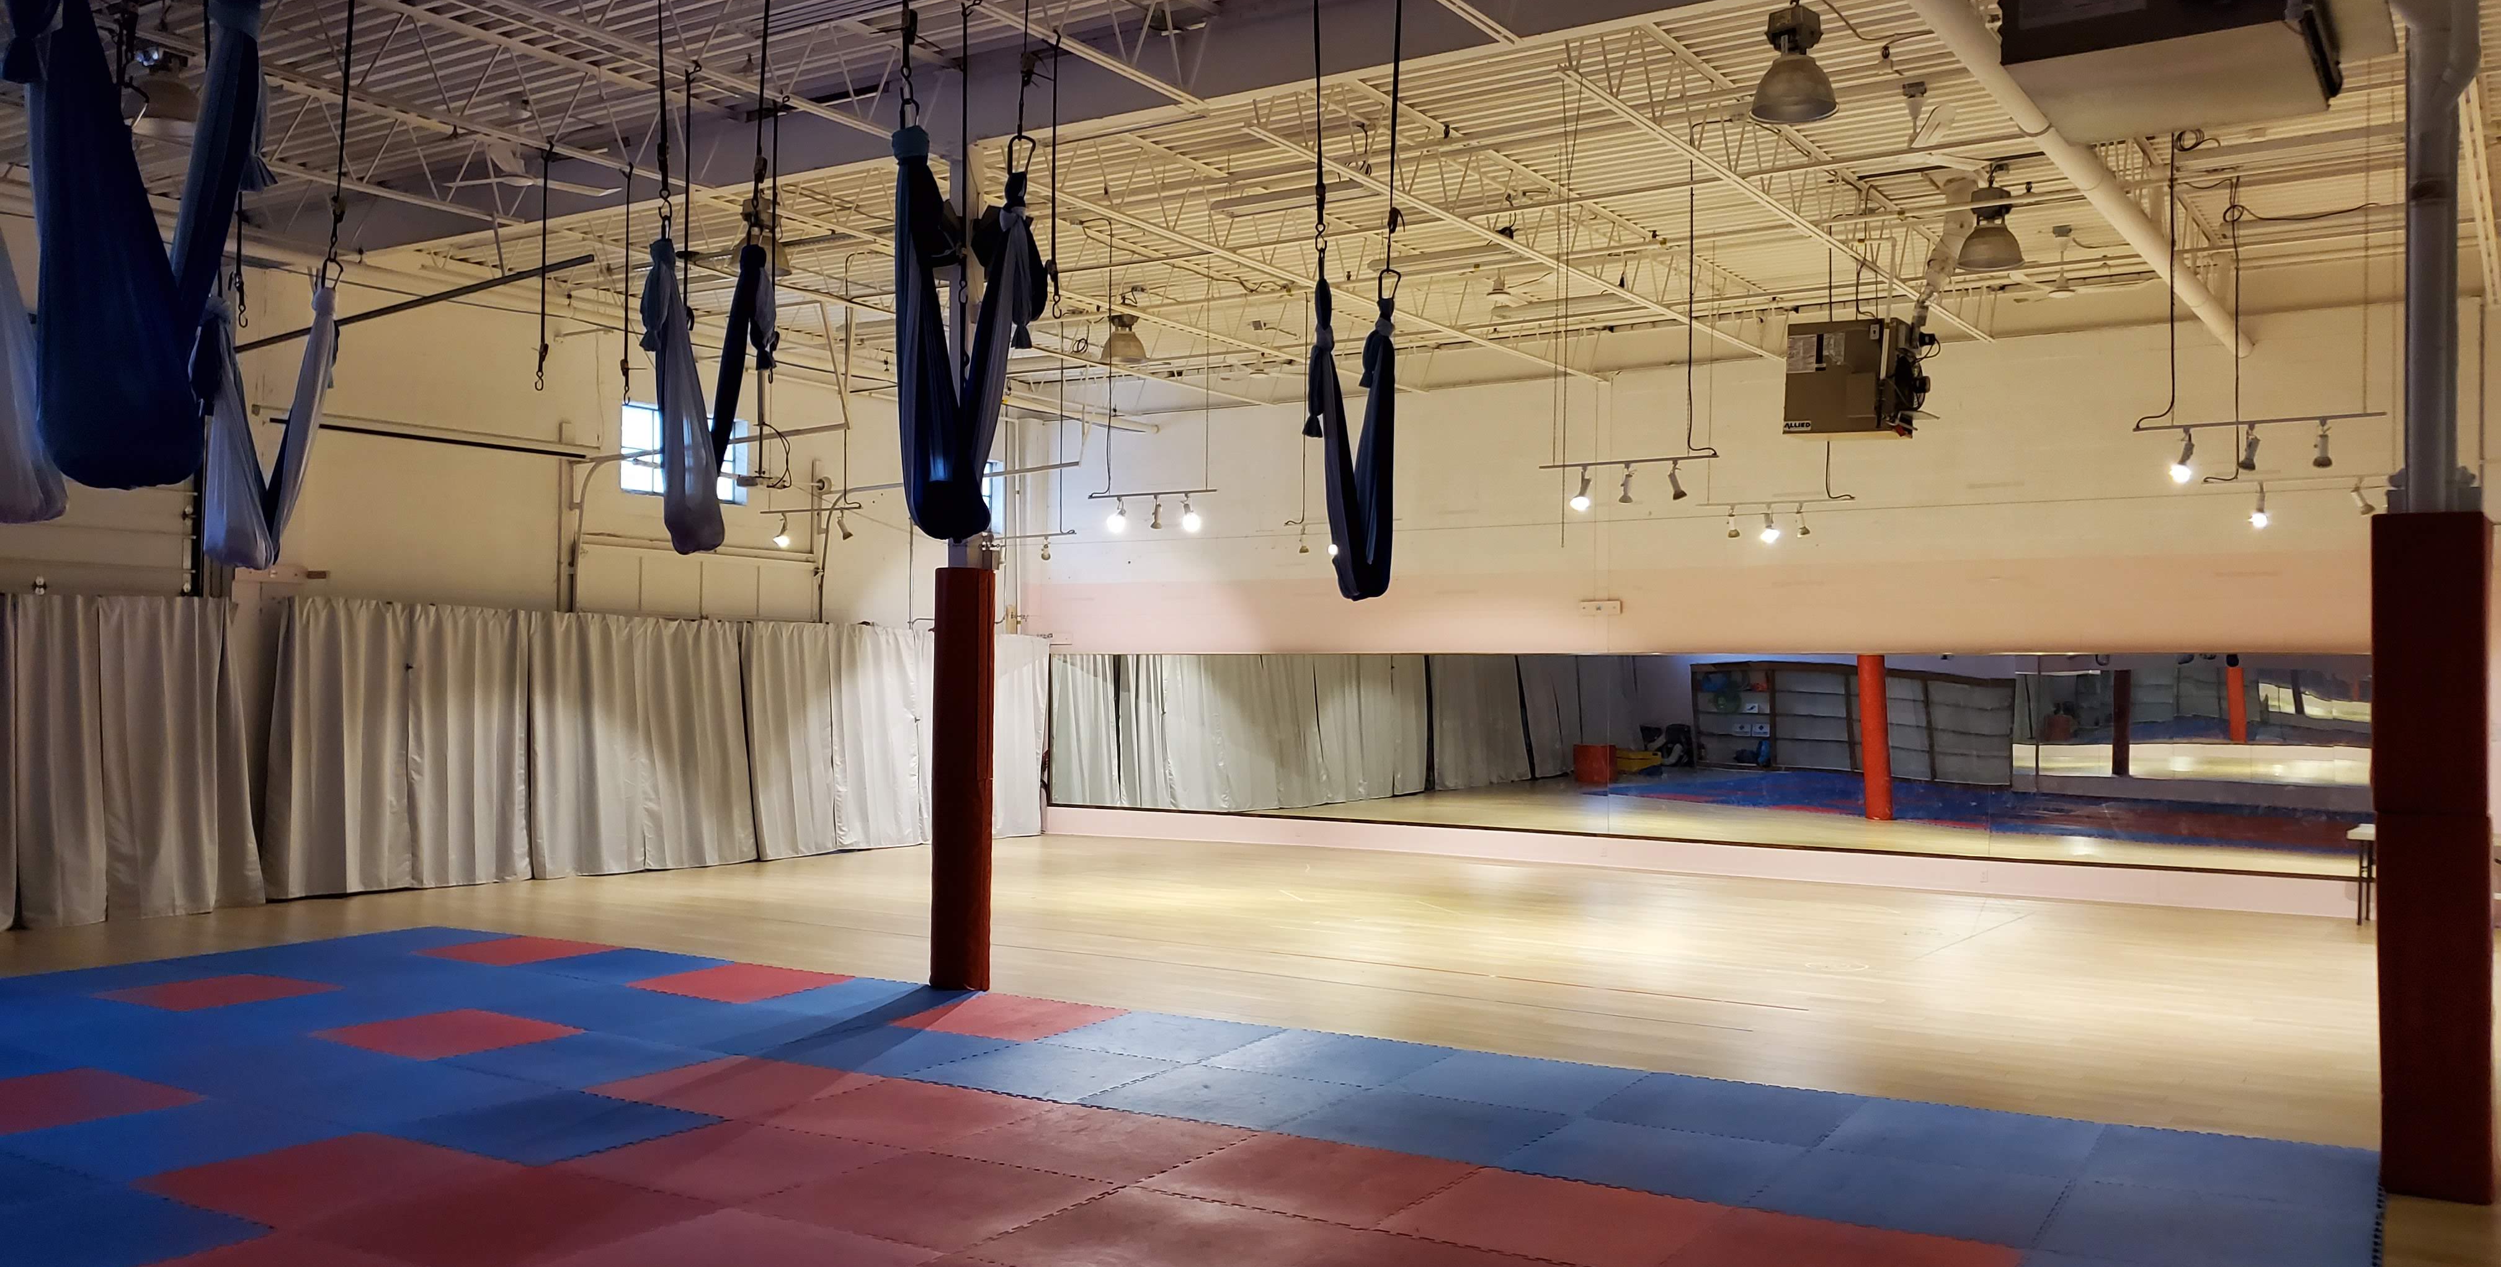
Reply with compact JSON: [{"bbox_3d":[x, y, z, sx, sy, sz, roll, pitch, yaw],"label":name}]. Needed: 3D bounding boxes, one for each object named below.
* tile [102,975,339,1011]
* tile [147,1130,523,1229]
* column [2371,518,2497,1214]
[{"bbox_3d":[-5.914,2.103,10.842,1.000,0.025,1.000,0,-2,31],"label":"tile"},{"bbox_3d":[-3.330,1.985,6.833,0.987,0.030,0.987,0,-2,31],"label":"tile"},{"bbox_3d":[4.522,0.832,7.176,0.346,2.559,0.326,0,-2,31],"label":"column"}]

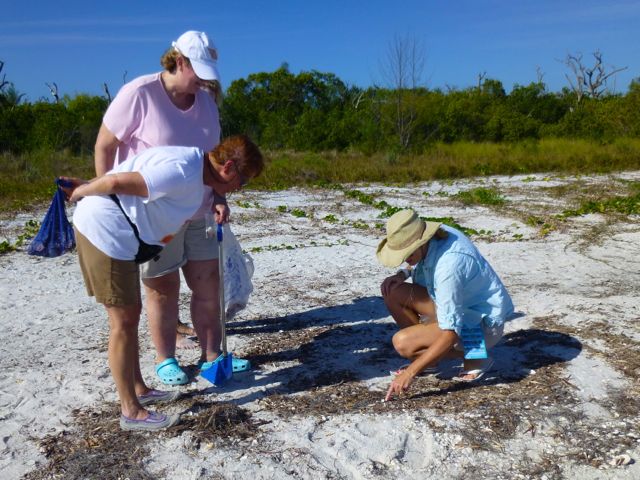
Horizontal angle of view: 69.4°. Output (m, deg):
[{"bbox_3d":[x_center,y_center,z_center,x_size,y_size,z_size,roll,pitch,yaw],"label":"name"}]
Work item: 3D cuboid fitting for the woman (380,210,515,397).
[{"bbox_3d":[0.635,0.250,2.411,0.690,0.880,0.560,-6,16,-21],"label":"woman"}]

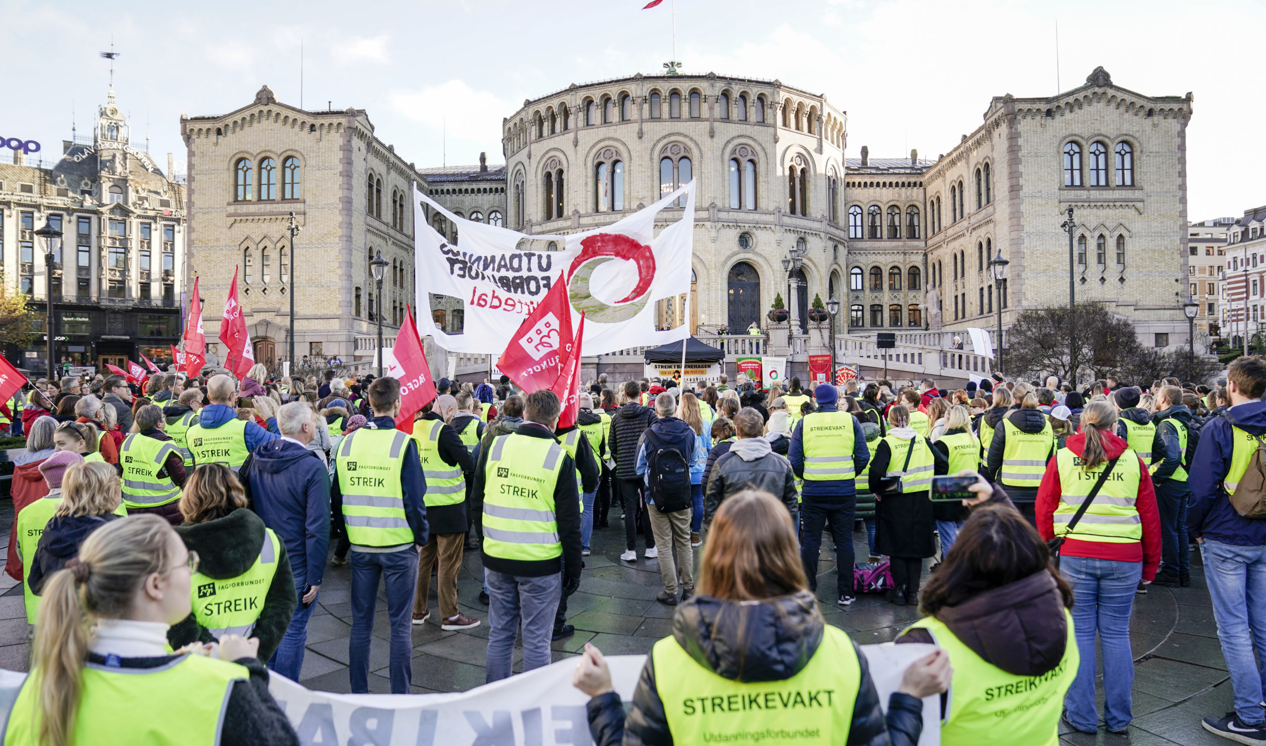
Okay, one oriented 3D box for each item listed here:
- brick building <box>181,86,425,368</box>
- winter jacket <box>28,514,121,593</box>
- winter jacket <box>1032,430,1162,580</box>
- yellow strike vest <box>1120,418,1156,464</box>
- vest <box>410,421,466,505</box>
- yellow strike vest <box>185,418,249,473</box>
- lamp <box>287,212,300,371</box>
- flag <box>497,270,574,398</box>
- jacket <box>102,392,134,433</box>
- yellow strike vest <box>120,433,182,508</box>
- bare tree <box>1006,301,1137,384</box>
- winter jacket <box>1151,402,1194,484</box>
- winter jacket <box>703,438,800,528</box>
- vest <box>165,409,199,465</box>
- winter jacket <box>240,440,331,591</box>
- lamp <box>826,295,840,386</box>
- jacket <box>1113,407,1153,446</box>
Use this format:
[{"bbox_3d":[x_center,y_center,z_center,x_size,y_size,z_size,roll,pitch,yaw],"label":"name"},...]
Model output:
[{"bbox_3d":[-21.229,-8.255,58.148,9.894,17.271,16.300,-1,-1,2],"label":"brick building"},{"bbox_3d":[-2.161,0.869,3.293,0.500,0.660,0.360,-1,-1,14],"label":"winter jacket"},{"bbox_3d":[2.440,0.693,4.430,0.570,0.760,0.340,-1,-1,15],"label":"winter jacket"},{"bbox_3d":[4.511,0.681,7.600,0.450,0.570,0.320,0,-1,-18],"label":"yellow strike vest"},{"bbox_3d":[-1.511,0.678,6.400,0.480,0.660,0.340,-1,-1,36],"label":"vest"},{"bbox_3d":[-2.950,0.650,6.000,0.450,0.650,0.310,0,-1,-12],"label":"yellow strike vest"},{"bbox_3d":[-14.110,-2.234,35.000,0.500,8.700,0.500,0,-1,0],"label":"lamp"},{"bbox_3d":[-0.739,-0.303,6.400,0.600,0.940,0.250,-1,-1,0],"label":"flag"},{"bbox_3d":[-4.409,0.552,7.200,0.480,0.800,0.320,-1,-1,42],"label":"jacket"},{"bbox_3d":[-3.456,0.698,6.050,0.470,0.560,0.330,-1,-1,26],"label":"yellow strike vest"},{"bbox_3d":[18.774,-0.864,36.000,5.200,4.300,4.600,-1,-1,0],"label":"bare tree"},{"bbox_3d":[4.803,0.619,7.500,0.500,0.710,0.340,0,-1,-35],"label":"winter jacket"},{"bbox_3d":[0.700,0.706,5.000,0.540,0.660,0.310,0,-1,5],"label":"winter jacket"},{"bbox_3d":[-4.030,0.575,7.500,0.470,0.560,0.320,-1,-1,30],"label":"vest"},{"bbox_3d":[-1.802,0.726,4.350,0.480,0.780,0.310,0,-1,8],"label":"winter jacket"},{"bbox_3d":[8.805,-0.867,36.941,0.600,5.200,0.600,-1,-1,0],"label":"lamp"},{"bbox_3d":[4.452,0.663,7.500,0.530,0.720,0.350,0,-1,-15],"label":"jacket"}]

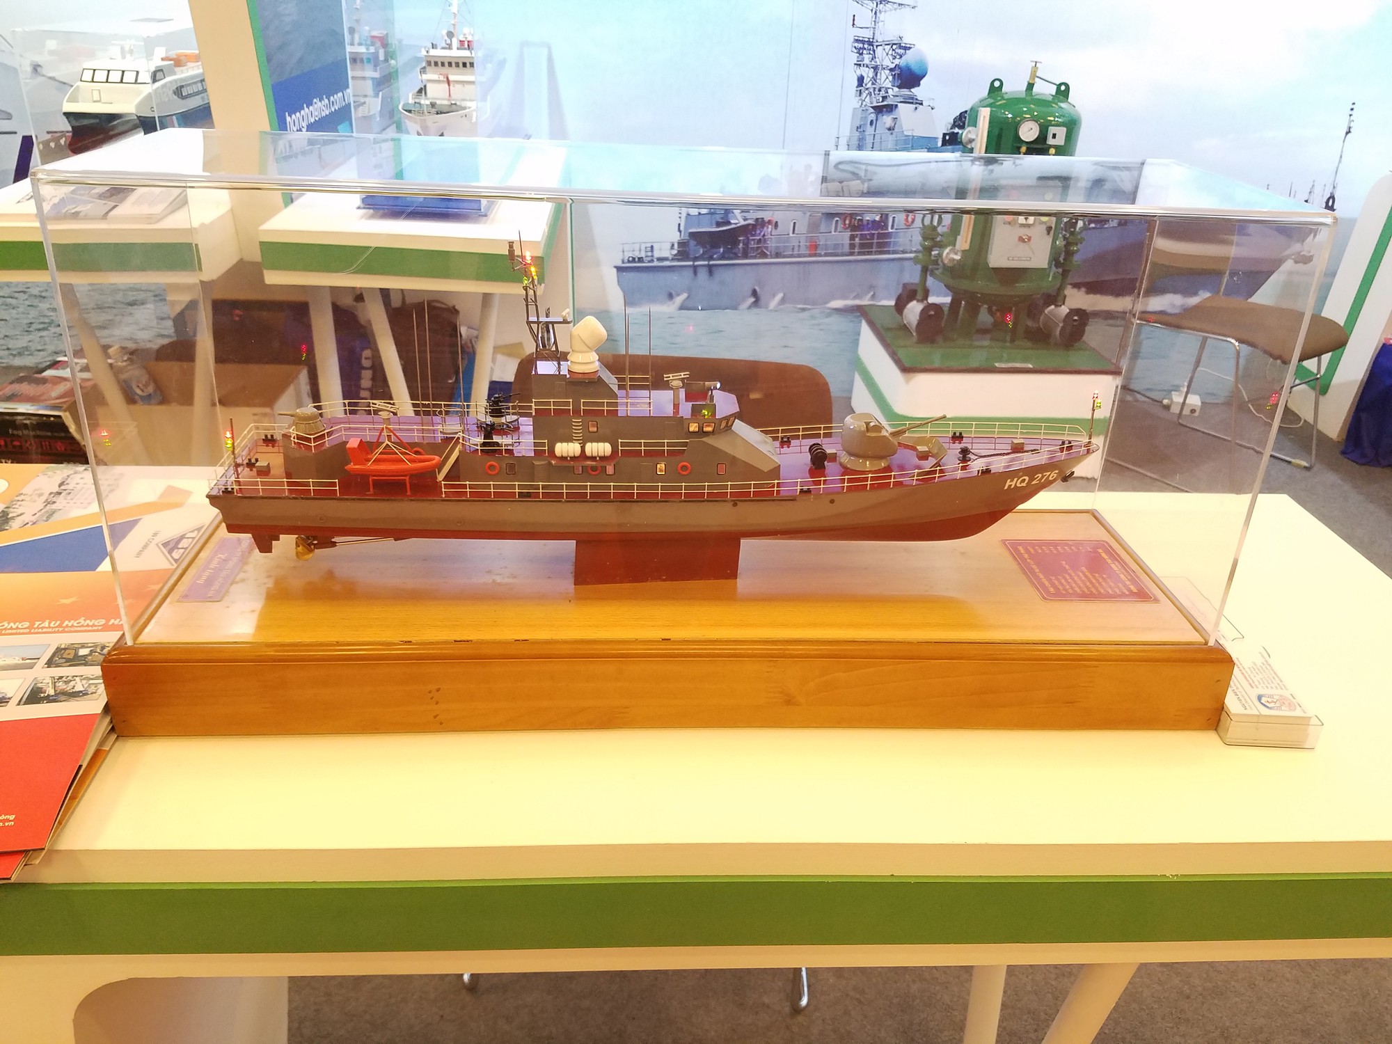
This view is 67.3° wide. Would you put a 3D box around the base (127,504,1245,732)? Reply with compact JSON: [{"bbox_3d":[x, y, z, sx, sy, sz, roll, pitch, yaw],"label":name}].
[{"bbox_3d":[-0.010,0.062,0.789,0.735,0.063,0.229,1,26,-5],"label":"base"}]

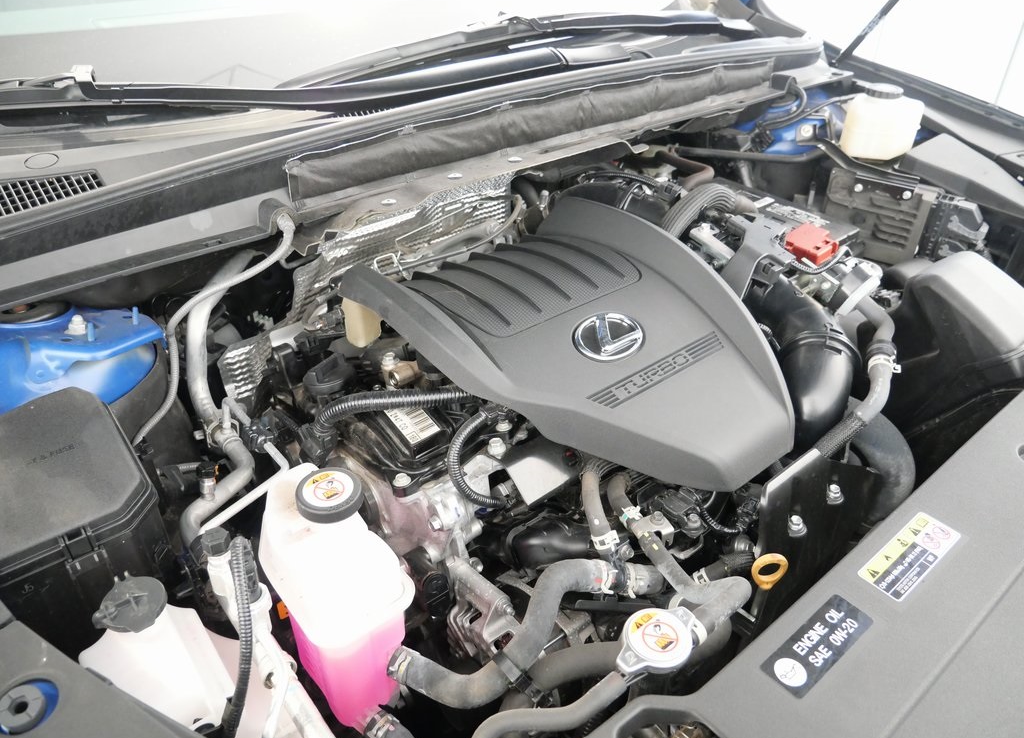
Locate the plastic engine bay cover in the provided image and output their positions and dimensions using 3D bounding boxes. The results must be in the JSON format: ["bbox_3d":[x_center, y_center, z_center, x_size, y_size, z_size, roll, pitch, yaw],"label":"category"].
[{"bbox_3d":[0.093,-0.029,0.796,0.403,0.098,0.432,-25,50,-31],"label":"plastic engine bay cover"}]

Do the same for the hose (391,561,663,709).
[{"bbox_3d":[0.026,0.237,0.662,0.297,0.068,0.090,-16,42,-21],"label":"hose"}]

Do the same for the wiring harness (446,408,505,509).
[{"bbox_3d":[-0.033,0.101,0.720,0.060,0.093,0.050,-25,40,-31],"label":"wiring harness"}]

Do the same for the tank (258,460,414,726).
[{"bbox_3d":[-0.161,0.196,0.639,0.097,0.165,0.180,-25,40,-31],"label":"tank"}]

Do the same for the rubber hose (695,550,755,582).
[{"bbox_3d":[0.195,0.180,0.650,0.073,0.021,0.021,-15,41,-20],"label":"rubber hose"}]

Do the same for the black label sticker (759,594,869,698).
[{"bbox_3d":[0.232,0.207,0.536,0.103,0.002,0.034,-25,46,-30],"label":"black label sticker"}]

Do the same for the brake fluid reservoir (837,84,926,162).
[{"bbox_3d":[0.561,-0.375,1.080,0.082,0.092,0.088,-25,46,-30],"label":"brake fluid reservoir"}]

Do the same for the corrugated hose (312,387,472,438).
[{"bbox_3d":[-0.125,0.037,0.751,0.173,0.034,0.032,-13,41,-18],"label":"corrugated hose"}]

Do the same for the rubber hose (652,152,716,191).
[{"bbox_3d":[0.258,-0.312,1.105,0.075,0.050,0.105,-25,40,-31],"label":"rubber hose"}]

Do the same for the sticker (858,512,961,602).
[{"bbox_3d":[0.311,0.144,0.554,0.100,0.002,0.032,-25,43,-31],"label":"sticker"}]

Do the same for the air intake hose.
[{"bbox_3d":[0.336,-0.006,0.820,0.108,0.130,0.230,1,38,-1],"label":"air intake hose"}]

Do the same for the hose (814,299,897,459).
[{"bbox_3d":[0.385,0.013,0.783,0.070,0.100,0.201,17,41,19],"label":"hose"}]

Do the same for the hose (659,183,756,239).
[{"bbox_3d":[0.280,-0.208,0.979,0.155,0.075,0.060,-25,40,-31],"label":"hose"}]

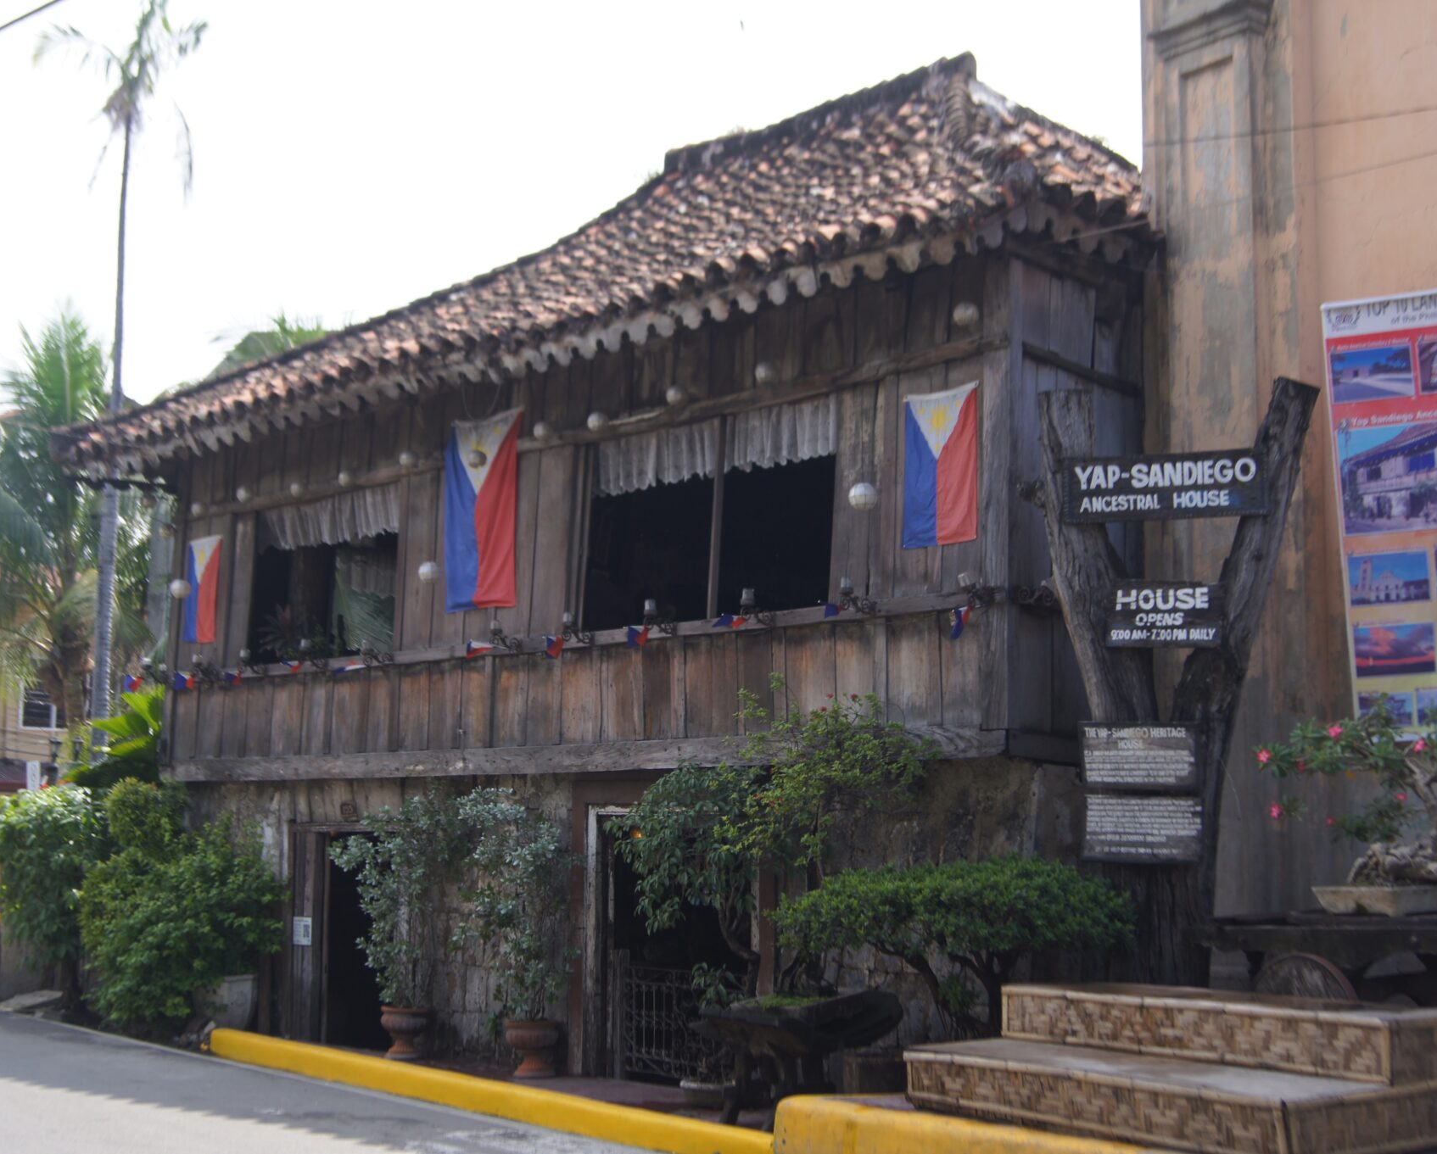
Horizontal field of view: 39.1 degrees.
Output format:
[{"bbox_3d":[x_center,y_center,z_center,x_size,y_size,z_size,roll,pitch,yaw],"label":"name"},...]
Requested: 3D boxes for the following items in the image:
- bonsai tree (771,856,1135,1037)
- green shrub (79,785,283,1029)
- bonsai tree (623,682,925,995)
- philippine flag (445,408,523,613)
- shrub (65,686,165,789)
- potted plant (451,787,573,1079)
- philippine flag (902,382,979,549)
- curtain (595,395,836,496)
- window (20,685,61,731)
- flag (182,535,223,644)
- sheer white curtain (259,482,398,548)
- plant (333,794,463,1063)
[{"bbox_3d":[1.272,2.027,11.000,1.500,1.022,2.100,8,-11,-44],"label":"bonsai tree"},{"bbox_3d":[-4.757,2.927,17.900,1.350,2.130,1.800,9,-11,-42],"label":"green shrub"},{"bbox_3d":[0.316,1.491,11.500,1.400,1.778,1.950,8,-11,-44],"label":"bonsai tree"},{"bbox_3d":[-1.813,-0.505,15.706,0.050,1.530,0.880,9,-11,-42],"label":"philippine flag"},{"bbox_3d":[-5.899,1.566,19.800,1.100,1.100,1.050,4,-9,-16],"label":"shrub"},{"bbox_3d":[-1.411,2.437,13.850,0.750,1.976,0.950,8,-11,-44],"label":"potted plant"},{"bbox_3d":[1.350,-0.671,12.321,0.040,0.950,0.590,9,-11,-42],"label":"philippine flag"},{"bbox_3d":[-0.063,-0.885,13.904,0.100,0.395,2.373,8,-11,-44],"label":"curtain"},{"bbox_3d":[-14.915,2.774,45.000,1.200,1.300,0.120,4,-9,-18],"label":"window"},{"bbox_3d":[-4.789,0.124,18.809,0.040,0.970,0.570,9,-11,-42],"label":"flag"},{"bbox_3d":[-3.325,-0.482,17.230,0.100,0.370,2.122,8,-11,-44],"label":"sheer white curtain"},{"bbox_3d":[-2.370,2.555,14.950,0.800,1.984,1.100,8,-11,-44],"label":"plant"}]

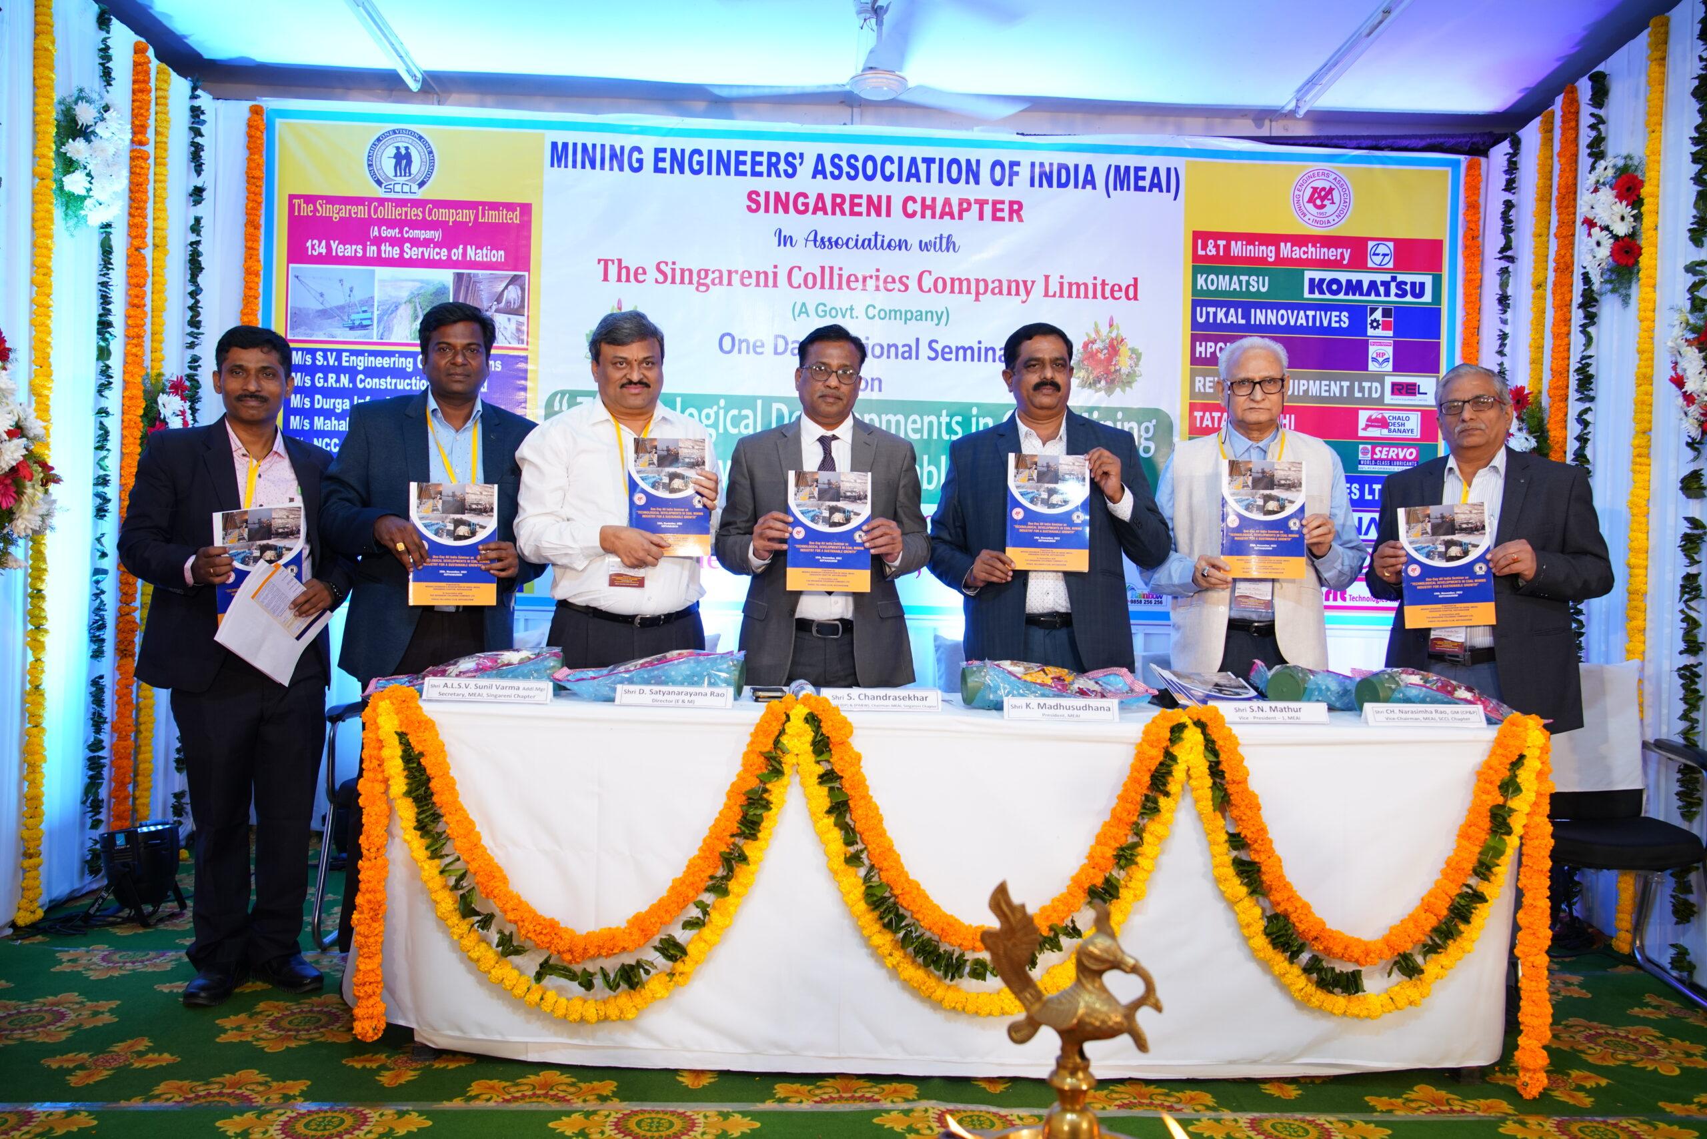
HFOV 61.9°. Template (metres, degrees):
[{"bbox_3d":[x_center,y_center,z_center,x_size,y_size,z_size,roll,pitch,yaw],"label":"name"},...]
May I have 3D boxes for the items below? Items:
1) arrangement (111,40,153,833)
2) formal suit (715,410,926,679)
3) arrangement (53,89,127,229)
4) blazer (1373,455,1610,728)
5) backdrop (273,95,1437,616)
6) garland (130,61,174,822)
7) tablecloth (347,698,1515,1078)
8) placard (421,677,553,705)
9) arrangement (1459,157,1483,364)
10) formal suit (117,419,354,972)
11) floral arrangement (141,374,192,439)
[{"bbox_3d":[-2.327,-0.360,4.587,0.070,2.680,0.070,2,0,-1],"label":"arrangement"},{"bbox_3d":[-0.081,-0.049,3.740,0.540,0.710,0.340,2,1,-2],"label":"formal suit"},{"bbox_3d":[-2.224,-1.196,4.158,0.160,0.430,0.280,2,0,-1],"label":"arrangement"},{"bbox_3d":[1.644,0.047,3.720,0.590,0.730,0.390,2,1,14],"label":"blazer"},{"bbox_3d":[0.045,-0.747,5.330,4.440,1.800,0.030,2,1,-3],"label":"backdrop"},{"bbox_3d":[-2.404,-0.414,4.880,0.058,2.620,0.058,2,1,0],"label":"garland"},{"bbox_3d":[0.194,0.690,3.361,2.470,0.770,0.670,2,0,-3],"label":"tablecloth"},{"bbox_3d":[-0.823,0.276,3.200,0.280,0.050,0.070,2,1,-3],"label":"placard"},{"bbox_3d":[2.347,-0.330,5.450,0.068,2.500,0.068,2,1,-3],"label":"arrangement"},{"bbox_3d":[-1.485,0.313,3.471,0.560,1.370,0.360,2,0,-18],"label":"formal suit"},{"bbox_3d":[-2.257,-0.468,4.699,0.150,0.400,0.260,2,0,-1],"label":"floral arrangement"}]

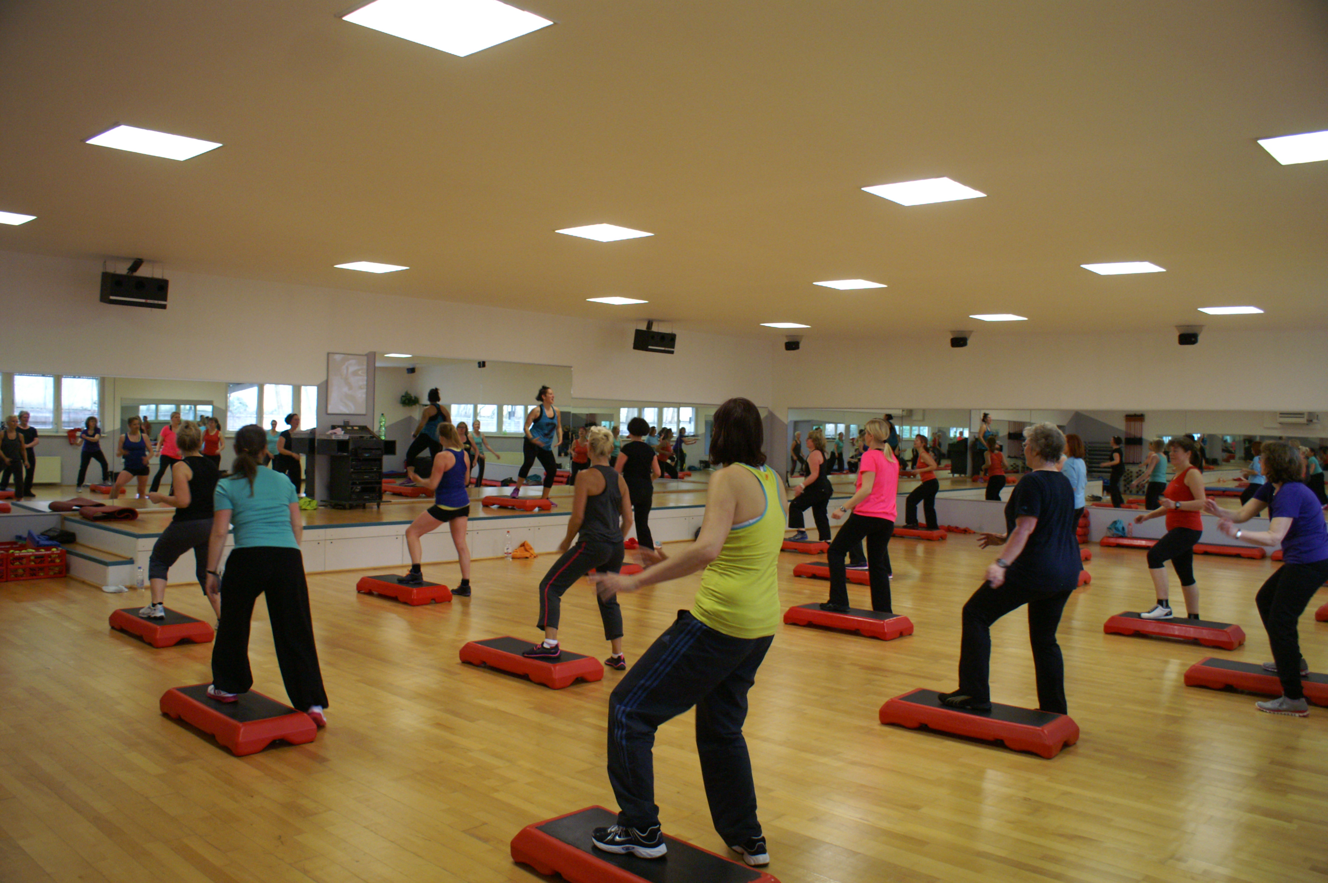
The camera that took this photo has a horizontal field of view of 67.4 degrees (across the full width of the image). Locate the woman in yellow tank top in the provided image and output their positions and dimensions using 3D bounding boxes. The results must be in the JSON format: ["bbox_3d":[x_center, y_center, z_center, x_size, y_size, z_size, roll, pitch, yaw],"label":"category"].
[{"bbox_3d":[0.089,0.684,3.478,0.441,1.682,0.565,2,0,38],"label":"woman in yellow tank top"}]

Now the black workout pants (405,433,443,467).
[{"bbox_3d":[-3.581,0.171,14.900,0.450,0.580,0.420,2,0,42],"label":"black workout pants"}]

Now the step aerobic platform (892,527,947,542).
[{"bbox_3d":[4.106,1.498,16.343,0.975,0.142,0.405,2,1,44],"label":"step aerobic platform"}]

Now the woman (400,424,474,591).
[{"bbox_3d":[-2.155,0.638,9.418,0.600,1.650,0.600,2,1,42],"label":"woman"}]

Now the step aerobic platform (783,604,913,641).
[{"bbox_3d":[1.540,1.501,8.334,0.975,0.142,0.405,2,1,43],"label":"step aerobic platform"}]

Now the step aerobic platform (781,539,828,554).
[{"bbox_3d":[1.816,1.457,14.009,0.975,0.142,0.405,2,1,40],"label":"step aerobic platform"}]

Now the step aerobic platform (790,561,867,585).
[{"bbox_3d":[1.968,1.467,11.082,0.934,0.139,0.381,2,0,41],"label":"step aerobic platform"}]

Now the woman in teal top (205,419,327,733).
[{"bbox_3d":[-2.055,0.687,5.120,0.510,1.551,0.456,2,0,42],"label":"woman in teal top"}]

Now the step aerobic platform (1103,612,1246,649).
[{"bbox_3d":[4.165,1.537,8.123,0.934,0.139,0.381,2,0,41],"label":"step aerobic platform"}]

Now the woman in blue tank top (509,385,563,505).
[{"bbox_3d":[-1.715,0.077,13.301,0.500,1.642,0.620,2,0,42],"label":"woman in blue tank top"}]

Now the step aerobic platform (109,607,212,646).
[{"bbox_3d":[-3.672,1.342,7.264,0.934,0.139,0.381,2,0,44],"label":"step aerobic platform"}]

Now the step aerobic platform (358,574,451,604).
[{"bbox_3d":[-2.402,1.365,9.187,0.934,0.139,0.381,2,0,43],"label":"step aerobic platform"}]

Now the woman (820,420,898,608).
[{"bbox_3d":[1.701,0.682,8.609,0.580,1.750,0.600,2,1,42],"label":"woman"}]

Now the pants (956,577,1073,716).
[{"bbox_3d":[1.964,1.151,5.548,0.520,0.830,0.500,2,1,38],"label":"pants"}]

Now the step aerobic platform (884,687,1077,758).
[{"bbox_3d":[1.669,1.487,5.323,0.934,0.139,0.381,2,0,41],"label":"step aerobic platform"}]

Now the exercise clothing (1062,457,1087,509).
[{"bbox_3d":[4.396,0.452,10.700,0.290,0.570,0.400,2,0,35],"label":"exercise clothing"}]

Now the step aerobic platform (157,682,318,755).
[{"bbox_3d":[-2.245,1.427,5.228,0.975,0.142,0.405,2,1,43],"label":"step aerobic platform"}]

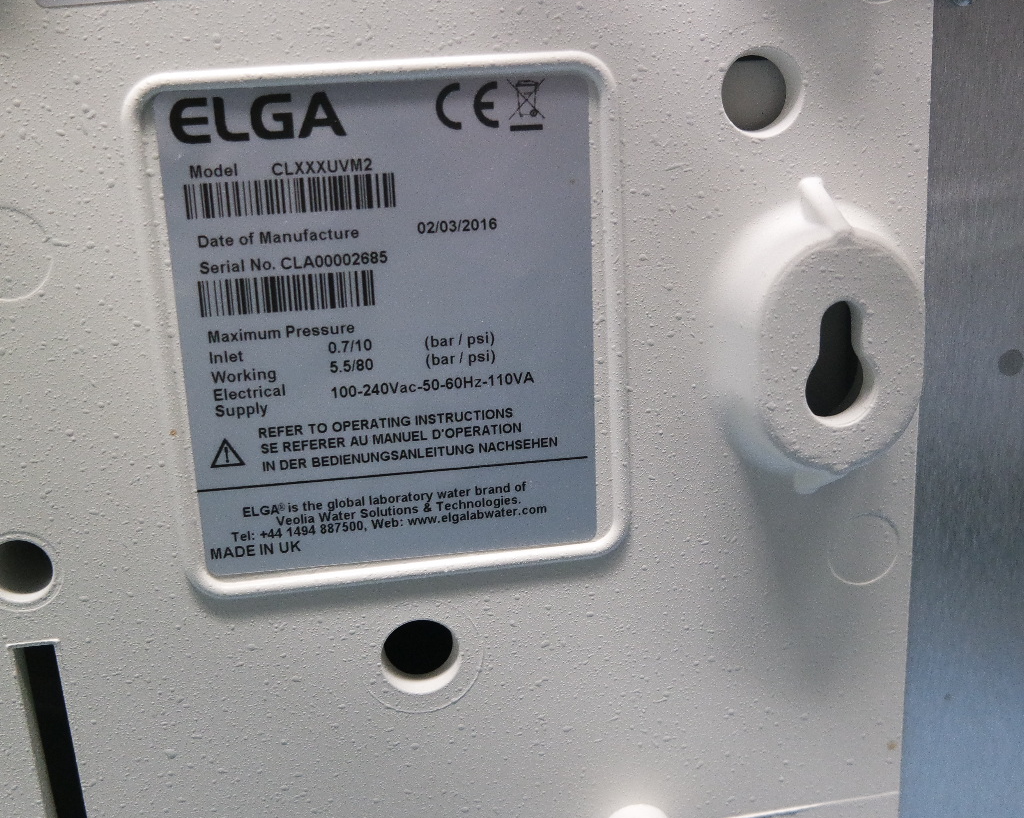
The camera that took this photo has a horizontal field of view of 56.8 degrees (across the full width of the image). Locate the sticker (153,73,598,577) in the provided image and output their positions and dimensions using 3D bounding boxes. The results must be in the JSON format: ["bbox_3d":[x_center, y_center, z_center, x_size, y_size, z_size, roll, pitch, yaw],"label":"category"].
[{"bbox_3d":[-0.022,-0.014,0.176,0.076,0.089,0.001,-4,12,-8],"label":"sticker"}]

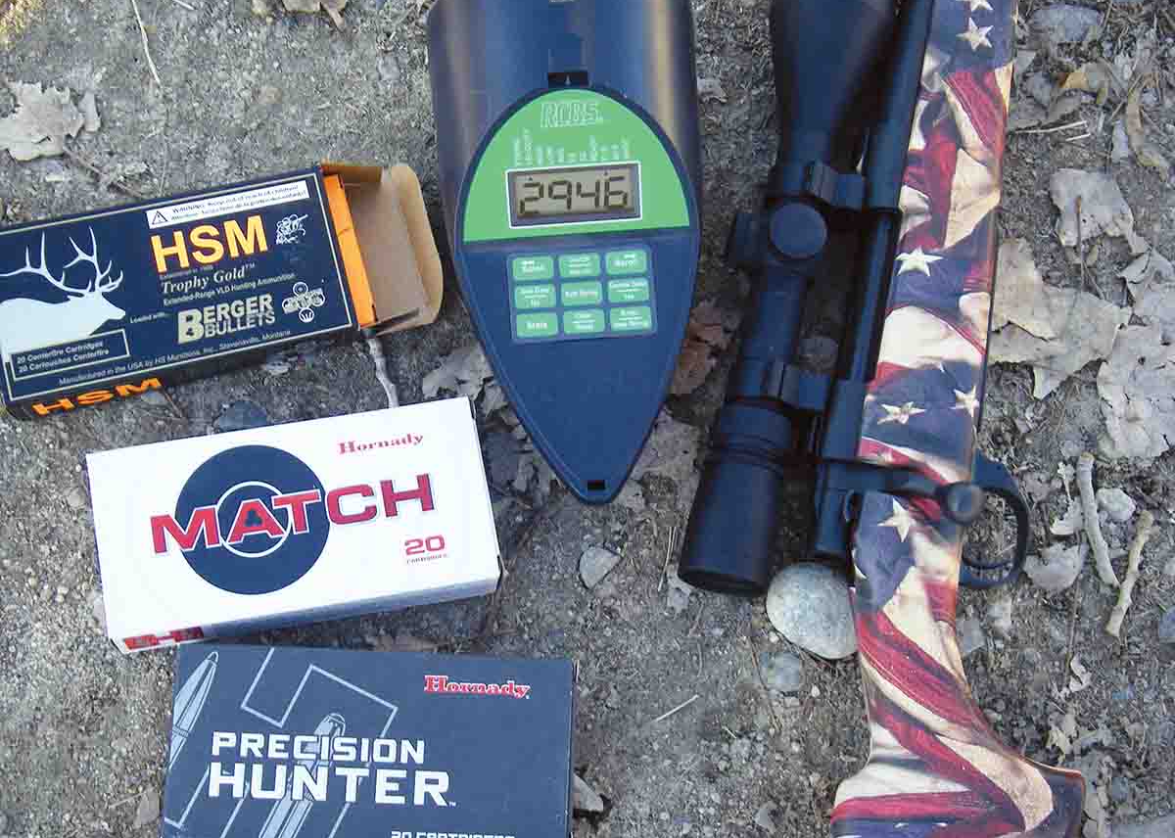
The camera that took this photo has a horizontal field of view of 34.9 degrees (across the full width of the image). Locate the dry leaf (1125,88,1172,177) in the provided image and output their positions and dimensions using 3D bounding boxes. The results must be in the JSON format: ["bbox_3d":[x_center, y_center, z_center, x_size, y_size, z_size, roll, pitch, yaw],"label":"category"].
[{"bbox_3d":[0.272,-0.140,0.918,0.015,0.010,0.049,-18,78,-9],"label":"dry leaf"}]

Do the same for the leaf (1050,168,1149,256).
[{"bbox_3d":[0.248,-0.101,0.905,0.048,0.011,0.041,4,75,-3],"label":"leaf"}]

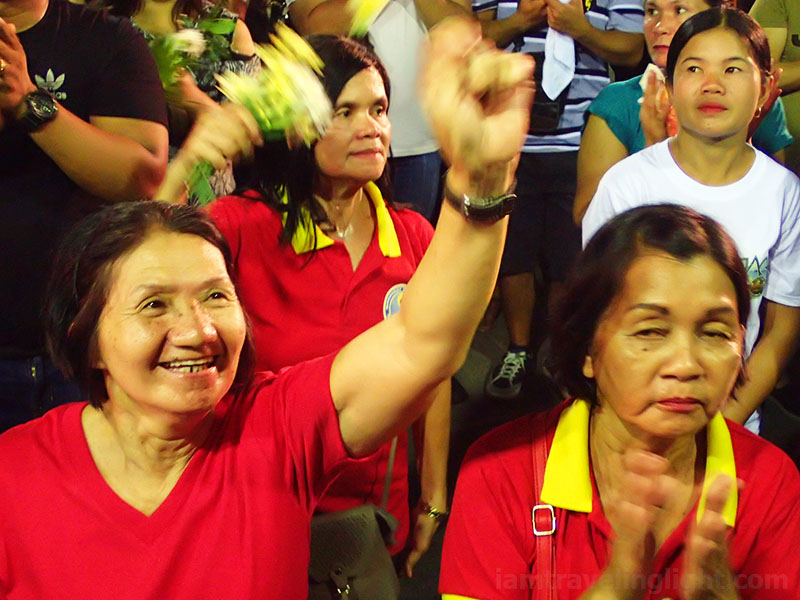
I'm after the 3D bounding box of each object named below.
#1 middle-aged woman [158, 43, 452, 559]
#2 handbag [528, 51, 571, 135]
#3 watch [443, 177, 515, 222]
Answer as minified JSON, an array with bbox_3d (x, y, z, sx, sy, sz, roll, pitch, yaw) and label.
[{"bbox_3d":[-0.140,0.324,2.201,0.490,1.530,0.340,-12,27,-25],"label":"middle-aged woman"},{"bbox_3d":[0.408,-0.586,3.720,0.180,0.235,0.080,3,24,7],"label":"handbag"},{"bbox_3d":[0.072,-0.088,1.131,0.058,0.028,0.052,7,35,3],"label":"watch"}]

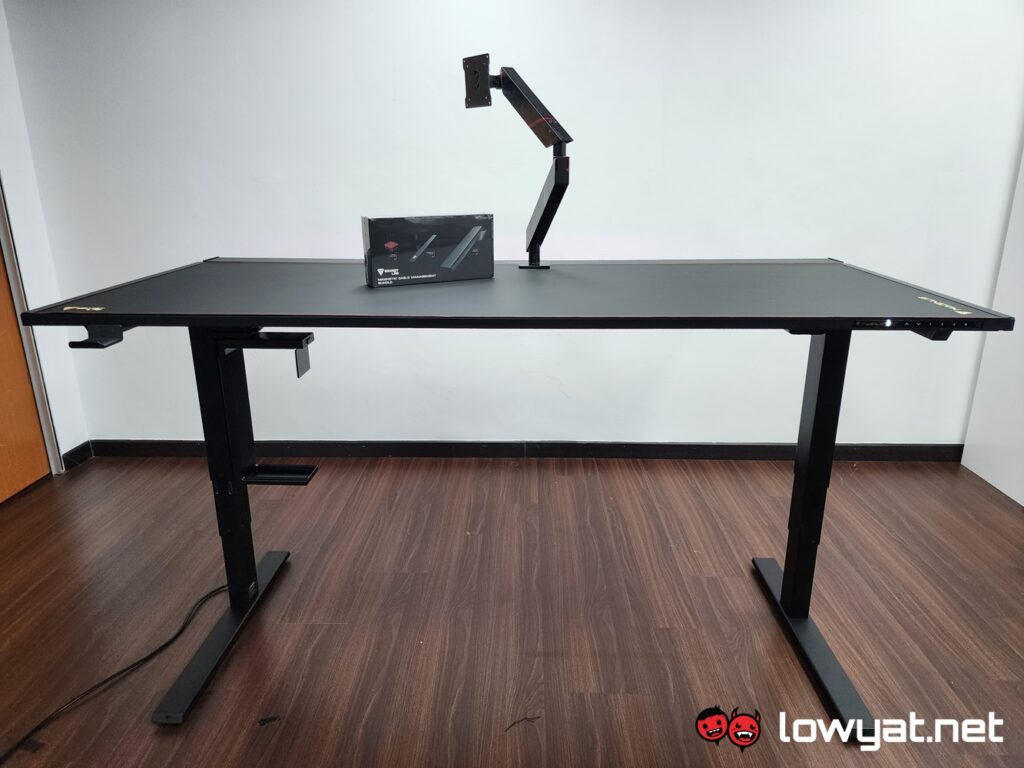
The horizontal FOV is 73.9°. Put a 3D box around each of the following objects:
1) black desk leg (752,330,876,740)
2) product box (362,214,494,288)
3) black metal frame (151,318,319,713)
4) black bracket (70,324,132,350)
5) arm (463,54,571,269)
[{"bbox_3d":[0.800,0.247,1.728,0.075,0.951,0.700,0,18,2],"label":"black desk leg"},{"bbox_3d":[-0.186,-0.309,1.558,0.292,0.148,0.058,-9,20,-26],"label":"product box"},{"bbox_3d":[-0.677,0.237,1.778,0.287,0.951,0.700,0,18,2],"label":"black metal frame"},{"bbox_3d":[-0.802,-0.106,1.331,0.068,0.052,0.105,0,18,2],"label":"black bracket"},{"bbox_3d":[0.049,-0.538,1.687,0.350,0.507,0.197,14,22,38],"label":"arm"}]

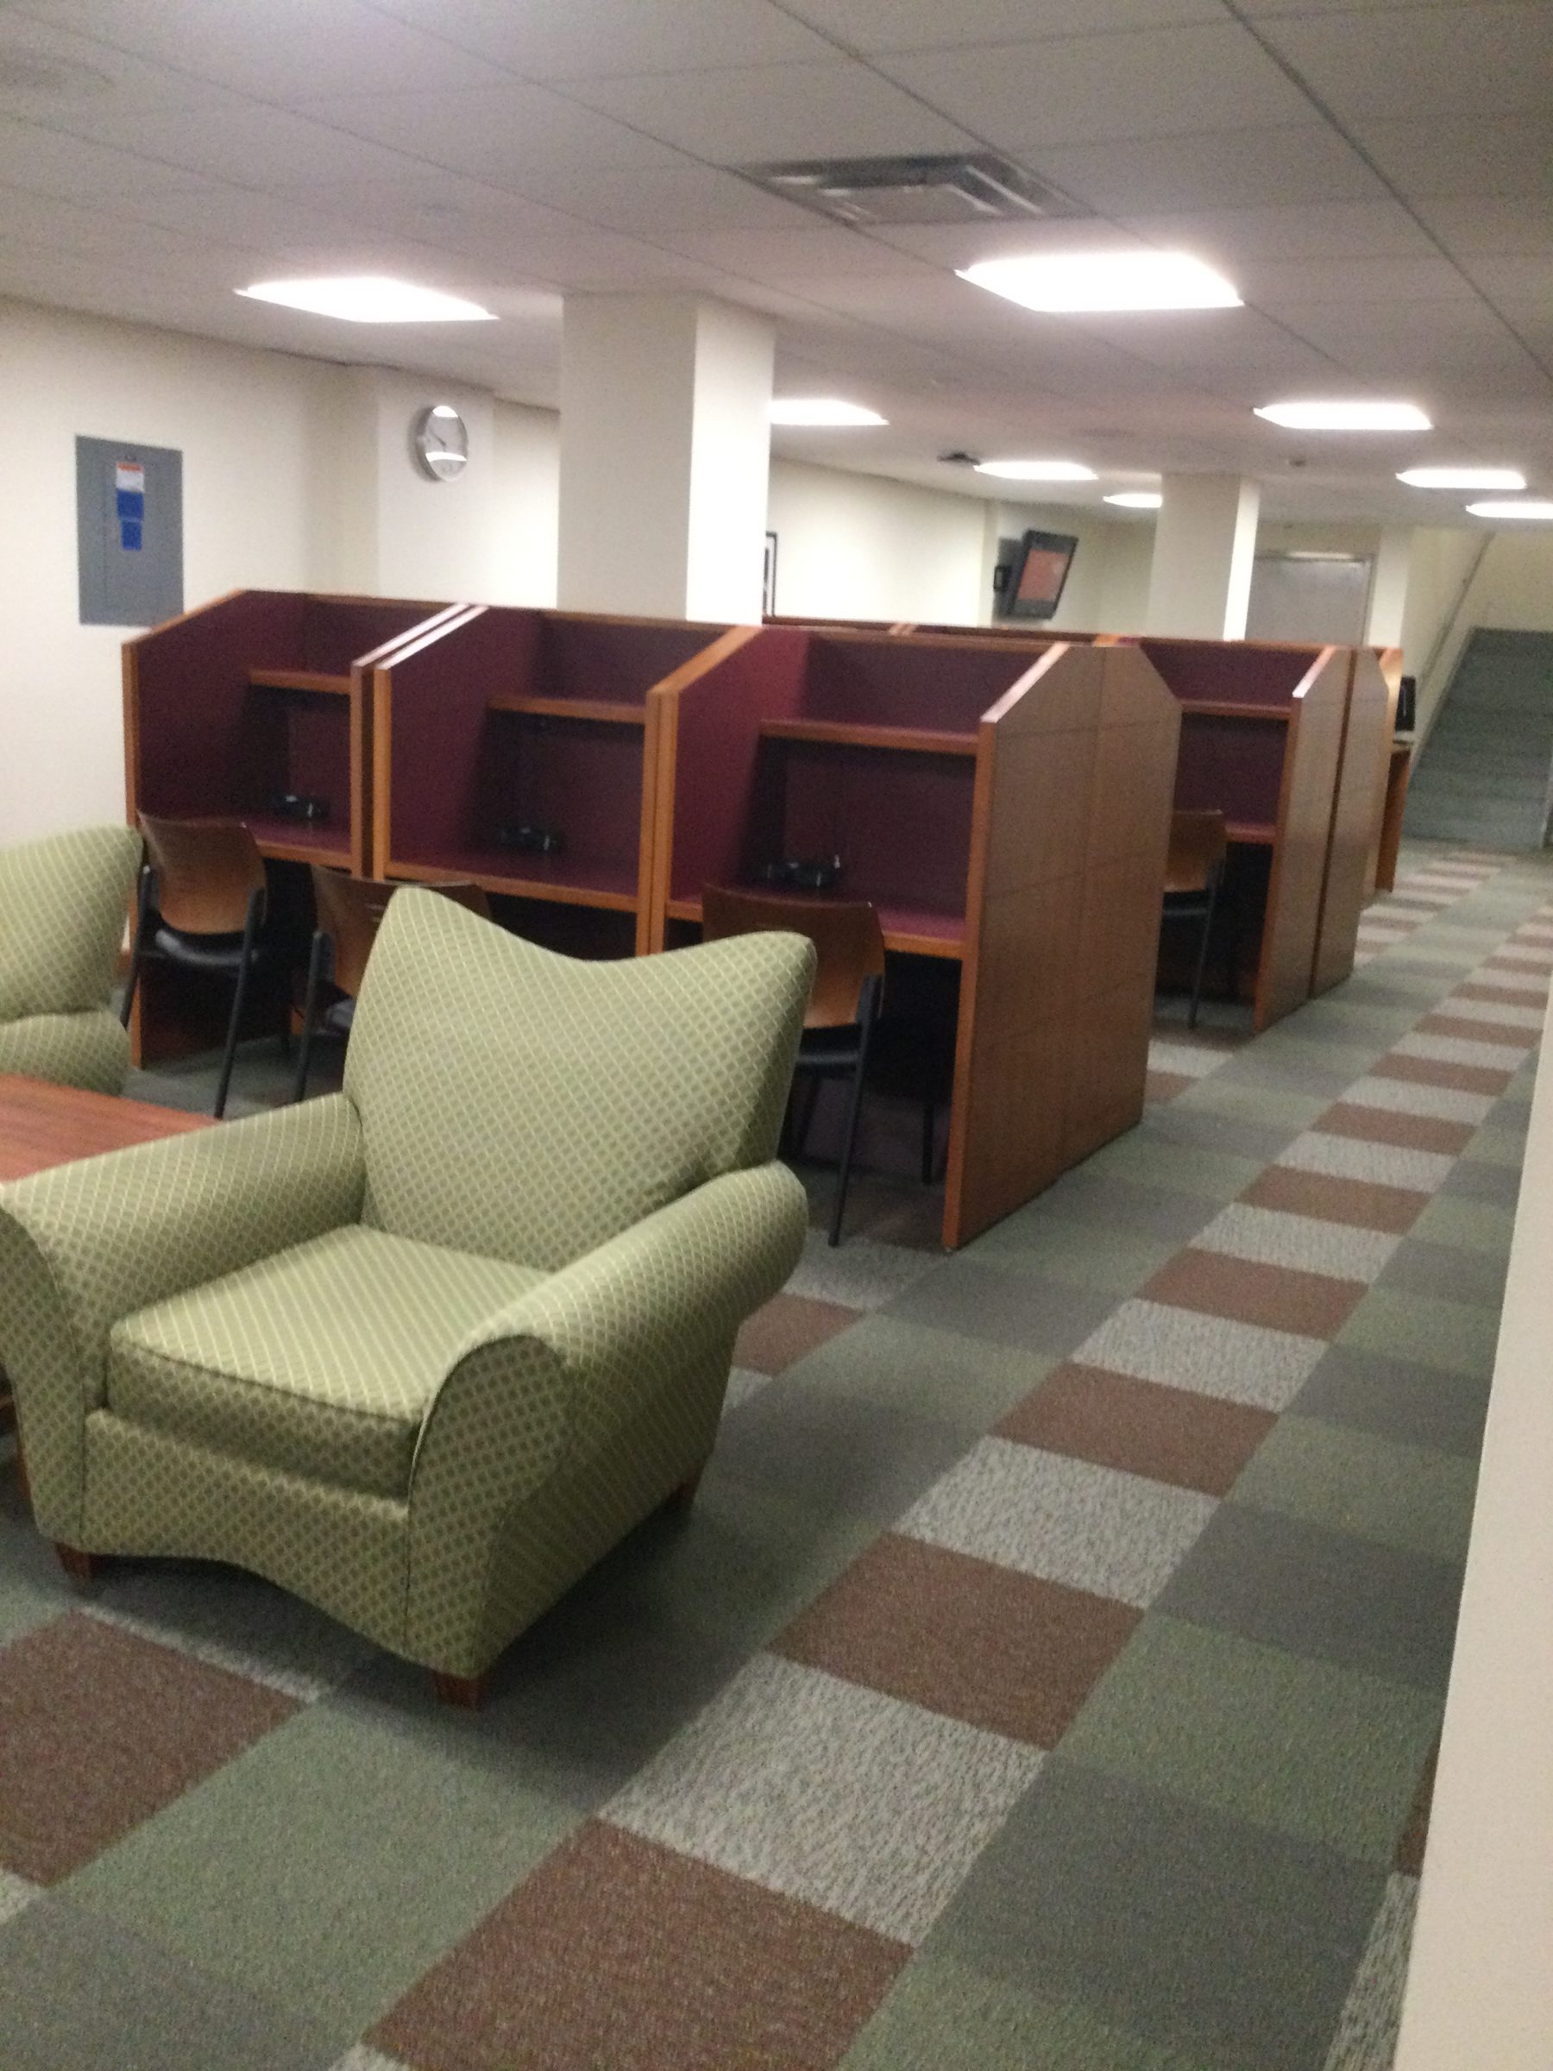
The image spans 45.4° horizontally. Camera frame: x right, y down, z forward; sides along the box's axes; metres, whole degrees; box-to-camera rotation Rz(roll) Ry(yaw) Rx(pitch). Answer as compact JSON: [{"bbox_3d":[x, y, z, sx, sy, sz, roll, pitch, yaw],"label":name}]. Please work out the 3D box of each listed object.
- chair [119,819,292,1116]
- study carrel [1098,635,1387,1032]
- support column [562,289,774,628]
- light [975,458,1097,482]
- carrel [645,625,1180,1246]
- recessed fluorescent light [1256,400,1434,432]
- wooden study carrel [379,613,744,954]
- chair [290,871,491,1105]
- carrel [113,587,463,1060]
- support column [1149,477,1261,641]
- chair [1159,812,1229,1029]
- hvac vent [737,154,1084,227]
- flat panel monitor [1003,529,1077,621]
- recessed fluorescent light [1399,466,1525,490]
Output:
[{"bbox_3d":[-1.665,-0.259,5.666,0.510,0.850,0.580,9,14,25],"label":"chair"},{"bbox_3d":[1.975,-0.958,8.180,0.960,1.500,1.560,10,15,27],"label":"study carrel"},{"bbox_3d":[-0.389,-1.085,6.032,0.480,2.440,0.490,10,15,27],"label":"support column"},{"bbox_3d":[1.599,-3.471,11.404,0.610,0.070,0.610,10,15,27],"label":"light"},{"bbox_3d":[0.435,-0.393,5.386,0.960,1.500,1.500,10,15,27],"label":"carrel"},{"bbox_3d":[2.352,-2.576,7.691,0.610,0.070,0.610,10,15,27],"label":"recessed fluorescent light"},{"bbox_3d":[-0.557,-0.472,5.447,0.920,1.490,0.780,10,15,27],"label":"wooden study carrel"},{"bbox_3d":[-0.872,-0.025,4.852,0.510,0.850,0.580,8,14,18],"label":"chair"},{"bbox_3d":[-1.444,-0.625,5.968,0.960,1.500,0.800,10,15,27],"label":"carrel"},{"bbox_3d":[2.525,-2.126,11.282,0.460,2.430,0.460,10,15,27],"label":"support column"},{"bbox_3d":[1.595,-0.532,7.684,0.510,0.850,0.580,8,14,20],"label":"chair"},{"bbox_3d":[0.291,-1.841,4.043,0.600,0.060,0.600,10,15,27],"label":"hvac vent"},{"bbox_3d":[2.000,-3.491,14.064,0.100,0.620,1.000,19,18,24],"label":"flat panel monitor"},{"bbox_3d":[3.809,-3.102,10.295,0.610,0.070,0.610,10,15,27],"label":"recessed fluorescent light"}]

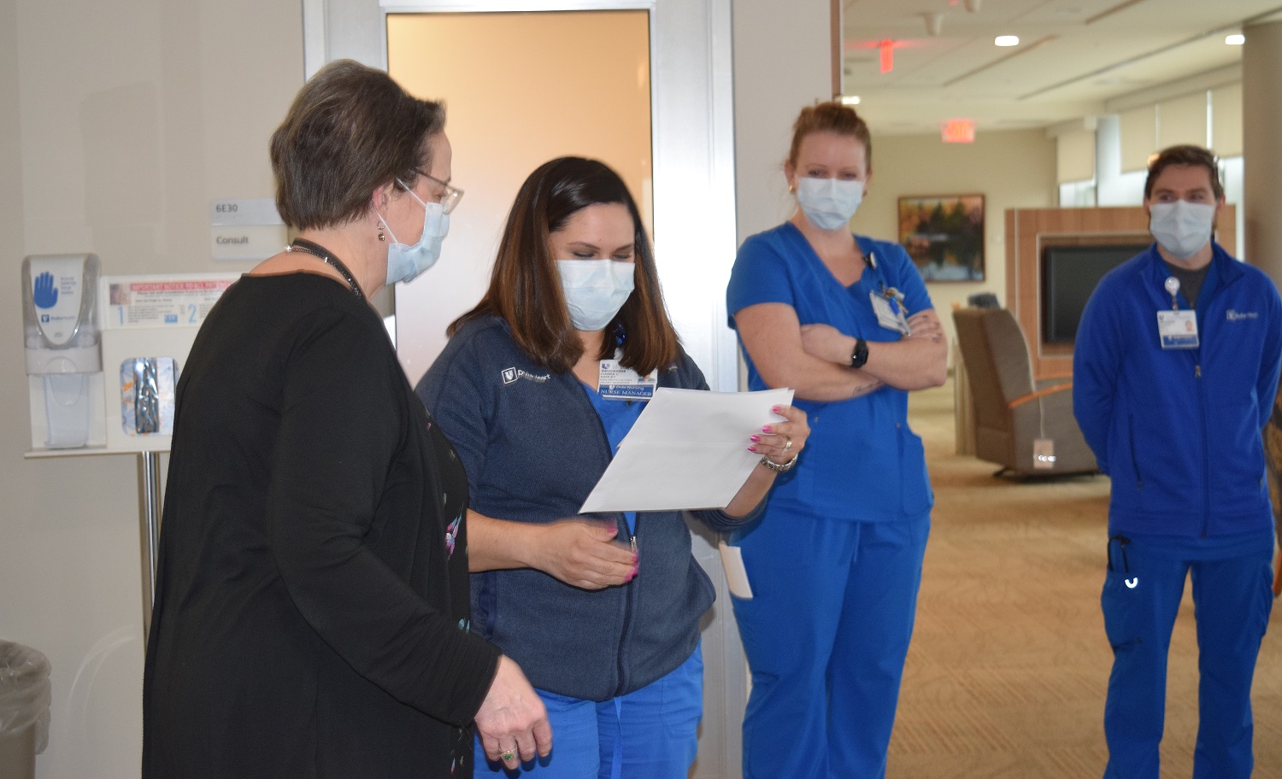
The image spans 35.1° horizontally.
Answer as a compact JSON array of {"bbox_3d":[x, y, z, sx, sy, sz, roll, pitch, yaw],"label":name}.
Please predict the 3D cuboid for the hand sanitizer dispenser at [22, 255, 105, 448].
[{"bbox_3d":[-1.268,-0.083,4.450,0.158,0.415,0.125,-2,4,-8],"label":"hand sanitizer dispenser"}]

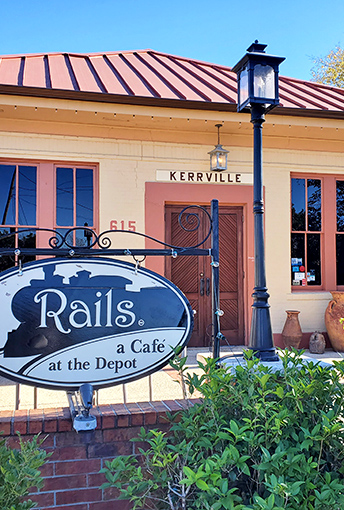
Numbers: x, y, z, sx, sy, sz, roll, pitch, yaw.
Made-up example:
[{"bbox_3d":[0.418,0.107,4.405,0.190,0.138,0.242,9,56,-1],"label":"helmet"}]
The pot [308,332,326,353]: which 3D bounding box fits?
[{"bbox_3d":[2.572,1.544,9.017,0.295,0.365,0.285,0,-3,-14],"label":"pot"}]

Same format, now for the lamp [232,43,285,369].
[{"bbox_3d":[0.550,-0.351,3.173,0.260,1.994,0.260,0,-3,-14],"label":"lamp"}]

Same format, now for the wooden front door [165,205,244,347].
[{"bbox_3d":[0.580,0.382,9.110,1.500,2.504,0.080,0,-1,-15],"label":"wooden front door"}]

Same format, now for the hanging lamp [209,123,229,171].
[{"bbox_3d":[0.783,-1.775,8.510,0.263,0.775,0.263,1,-1,-34],"label":"hanging lamp"}]

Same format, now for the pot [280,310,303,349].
[{"bbox_3d":[2.132,1.369,9.090,0.365,0.745,0.365,0,-1,0],"label":"pot"}]

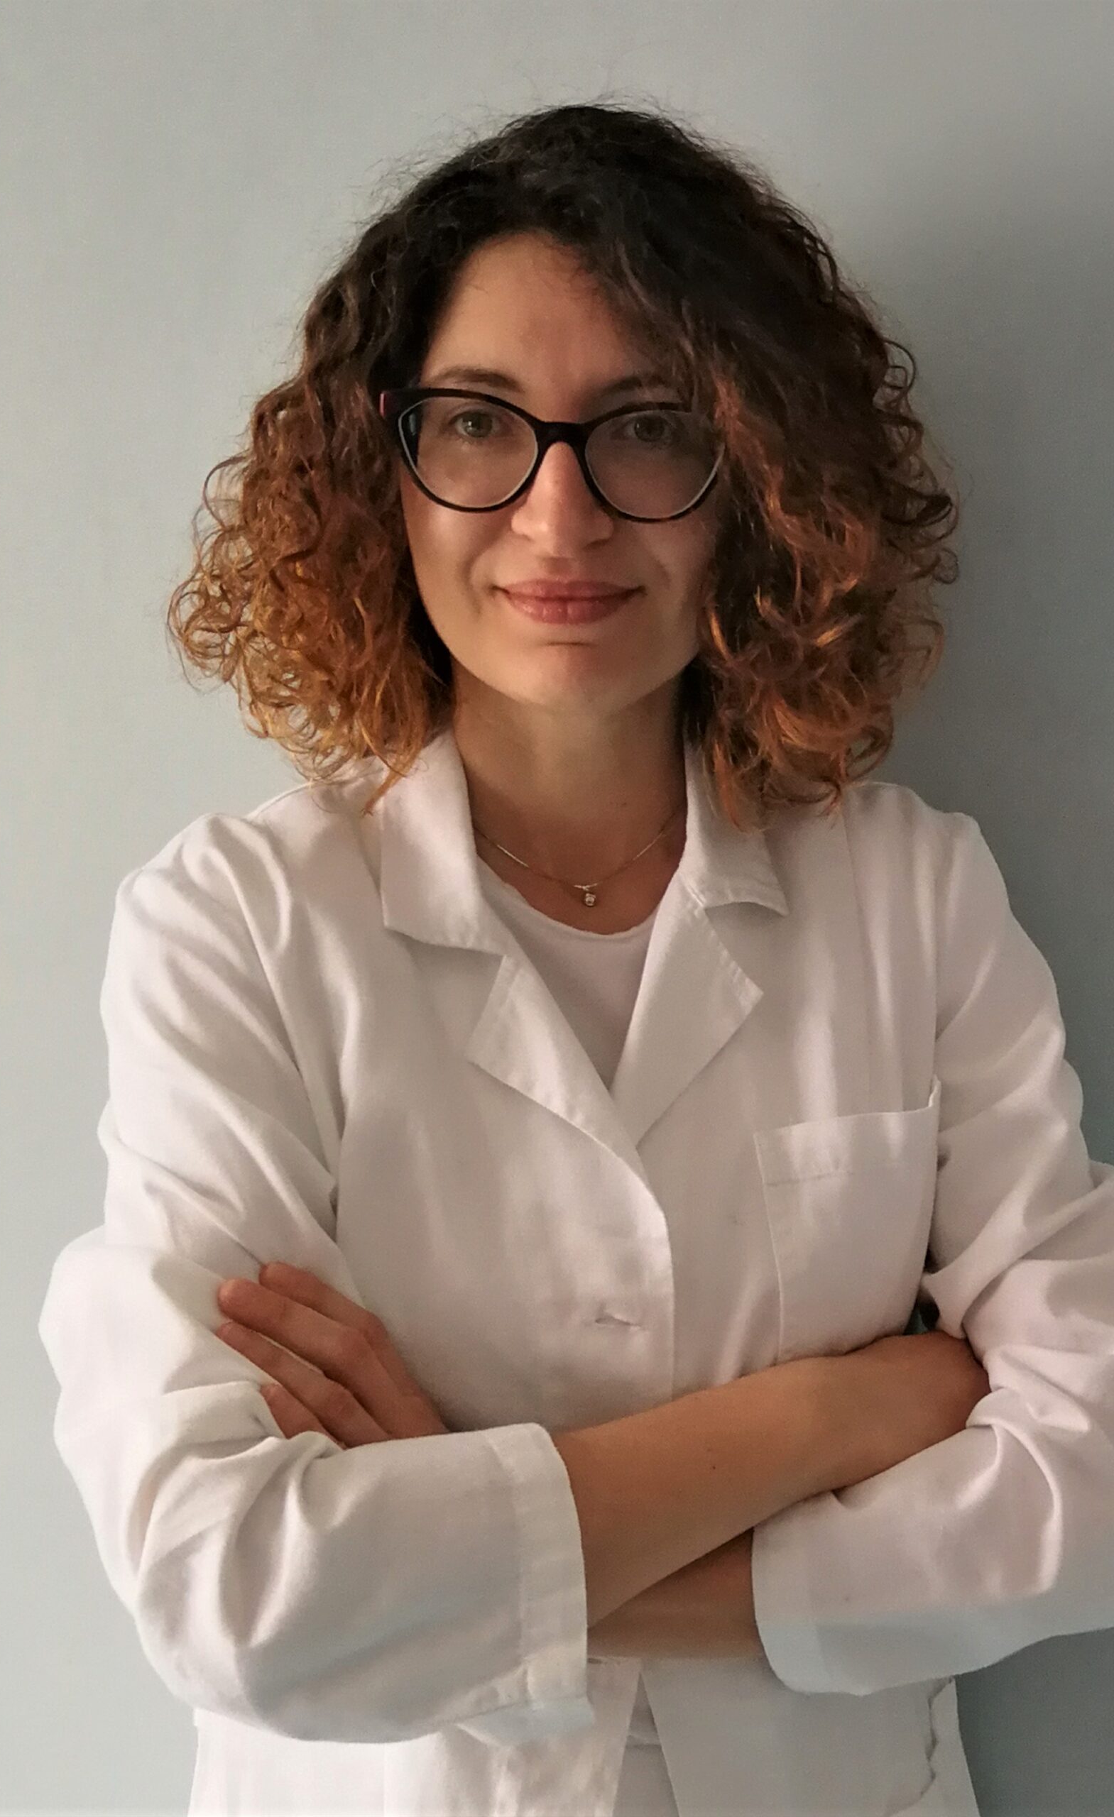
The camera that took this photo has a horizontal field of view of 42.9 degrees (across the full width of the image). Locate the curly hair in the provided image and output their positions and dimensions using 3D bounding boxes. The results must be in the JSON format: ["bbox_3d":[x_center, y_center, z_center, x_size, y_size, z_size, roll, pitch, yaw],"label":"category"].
[{"bbox_3d":[0.003,-0.207,0.660,0.350,0.330,0.250,0,6,-2],"label":"curly hair"}]

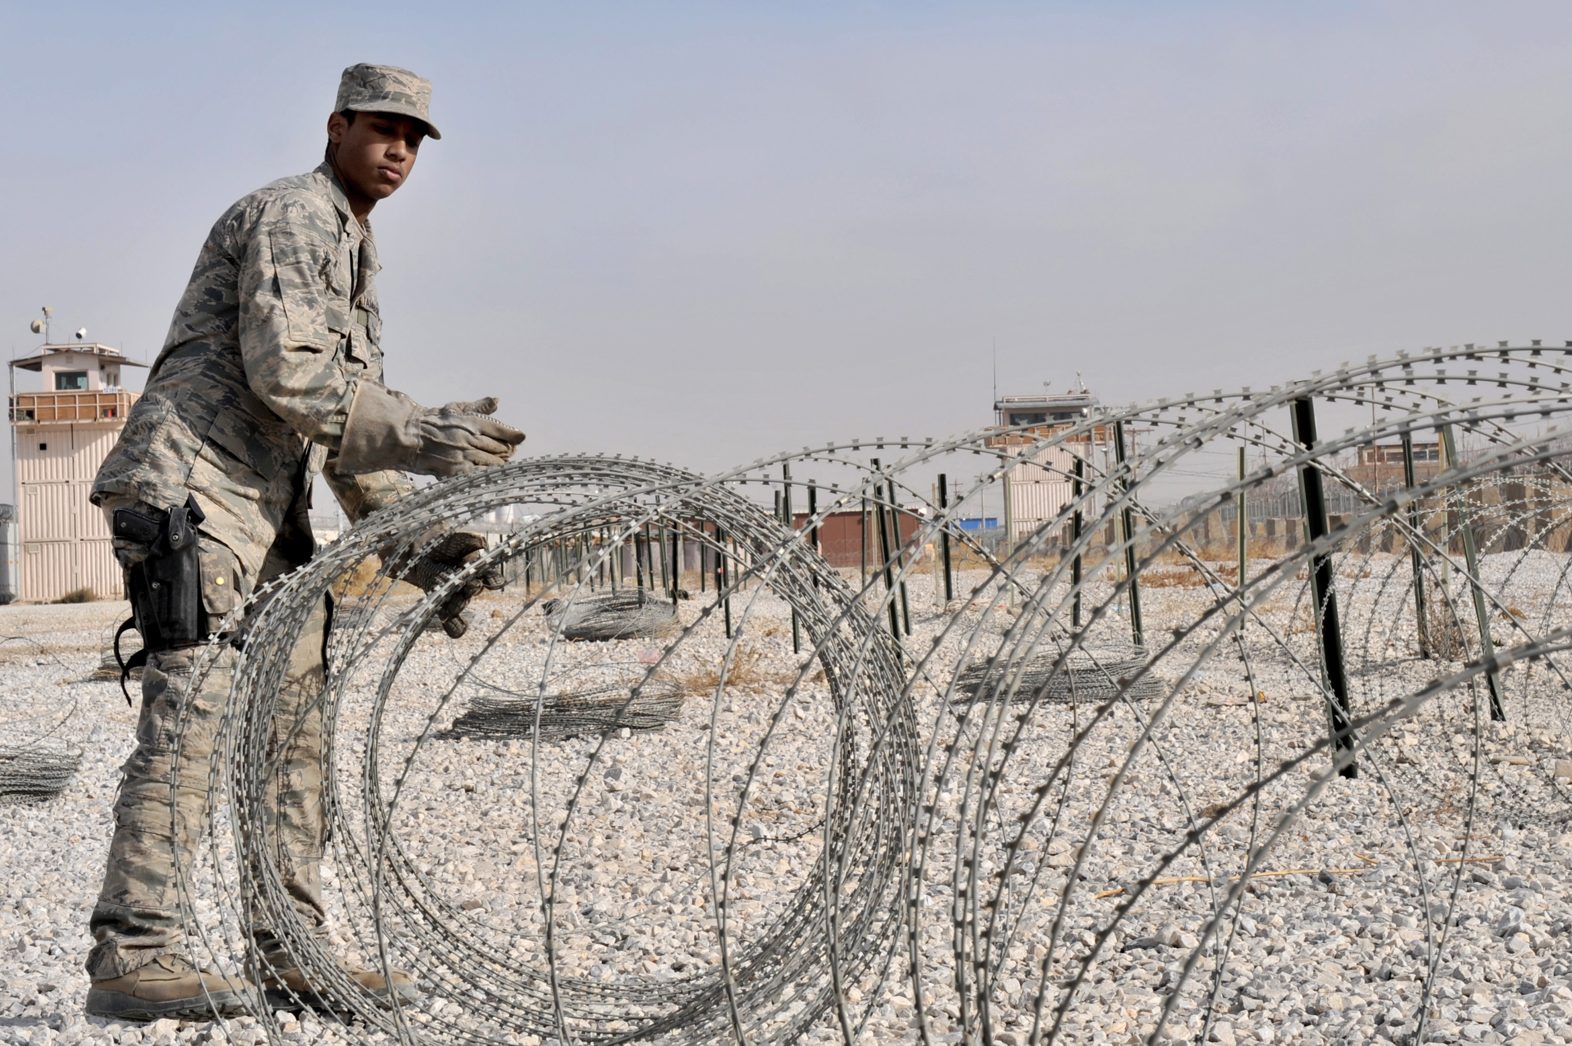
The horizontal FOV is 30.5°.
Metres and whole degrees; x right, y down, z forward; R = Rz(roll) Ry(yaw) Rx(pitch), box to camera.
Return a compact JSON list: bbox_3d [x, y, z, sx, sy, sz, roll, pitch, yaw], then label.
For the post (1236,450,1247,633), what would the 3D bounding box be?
[{"bbox_3d":[3.279,0.119,20.700,0.055,1.360,0.050,-1,-1,0],"label":"post"}]

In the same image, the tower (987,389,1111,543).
[{"bbox_3d":[18.195,-3.292,198.000,8.400,11.200,5.800,-2,-1,2],"label":"tower"}]

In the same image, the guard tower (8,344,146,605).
[{"bbox_3d":[-31.272,-2.337,129.000,5.500,11.300,7.600,-2,-1,-2],"label":"guard tower"}]

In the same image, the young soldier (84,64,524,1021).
[{"bbox_3d":[-0.876,0.035,5.250,0.740,1.700,0.540,-2,-1,15],"label":"young soldier"}]

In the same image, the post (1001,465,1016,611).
[{"bbox_3d":[2.224,0.176,28.500,0.050,1.370,0.050,-2,-1,0],"label":"post"}]

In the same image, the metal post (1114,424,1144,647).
[{"bbox_3d":[2.145,0.073,18.000,0.060,1.450,0.050,-6,-1,0],"label":"metal post"}]

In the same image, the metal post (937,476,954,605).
[{"bbox_3d":[1.666,0.160,30.000,0.075,1.360,0.050,-4,-1,0],"label":"metal post"}]

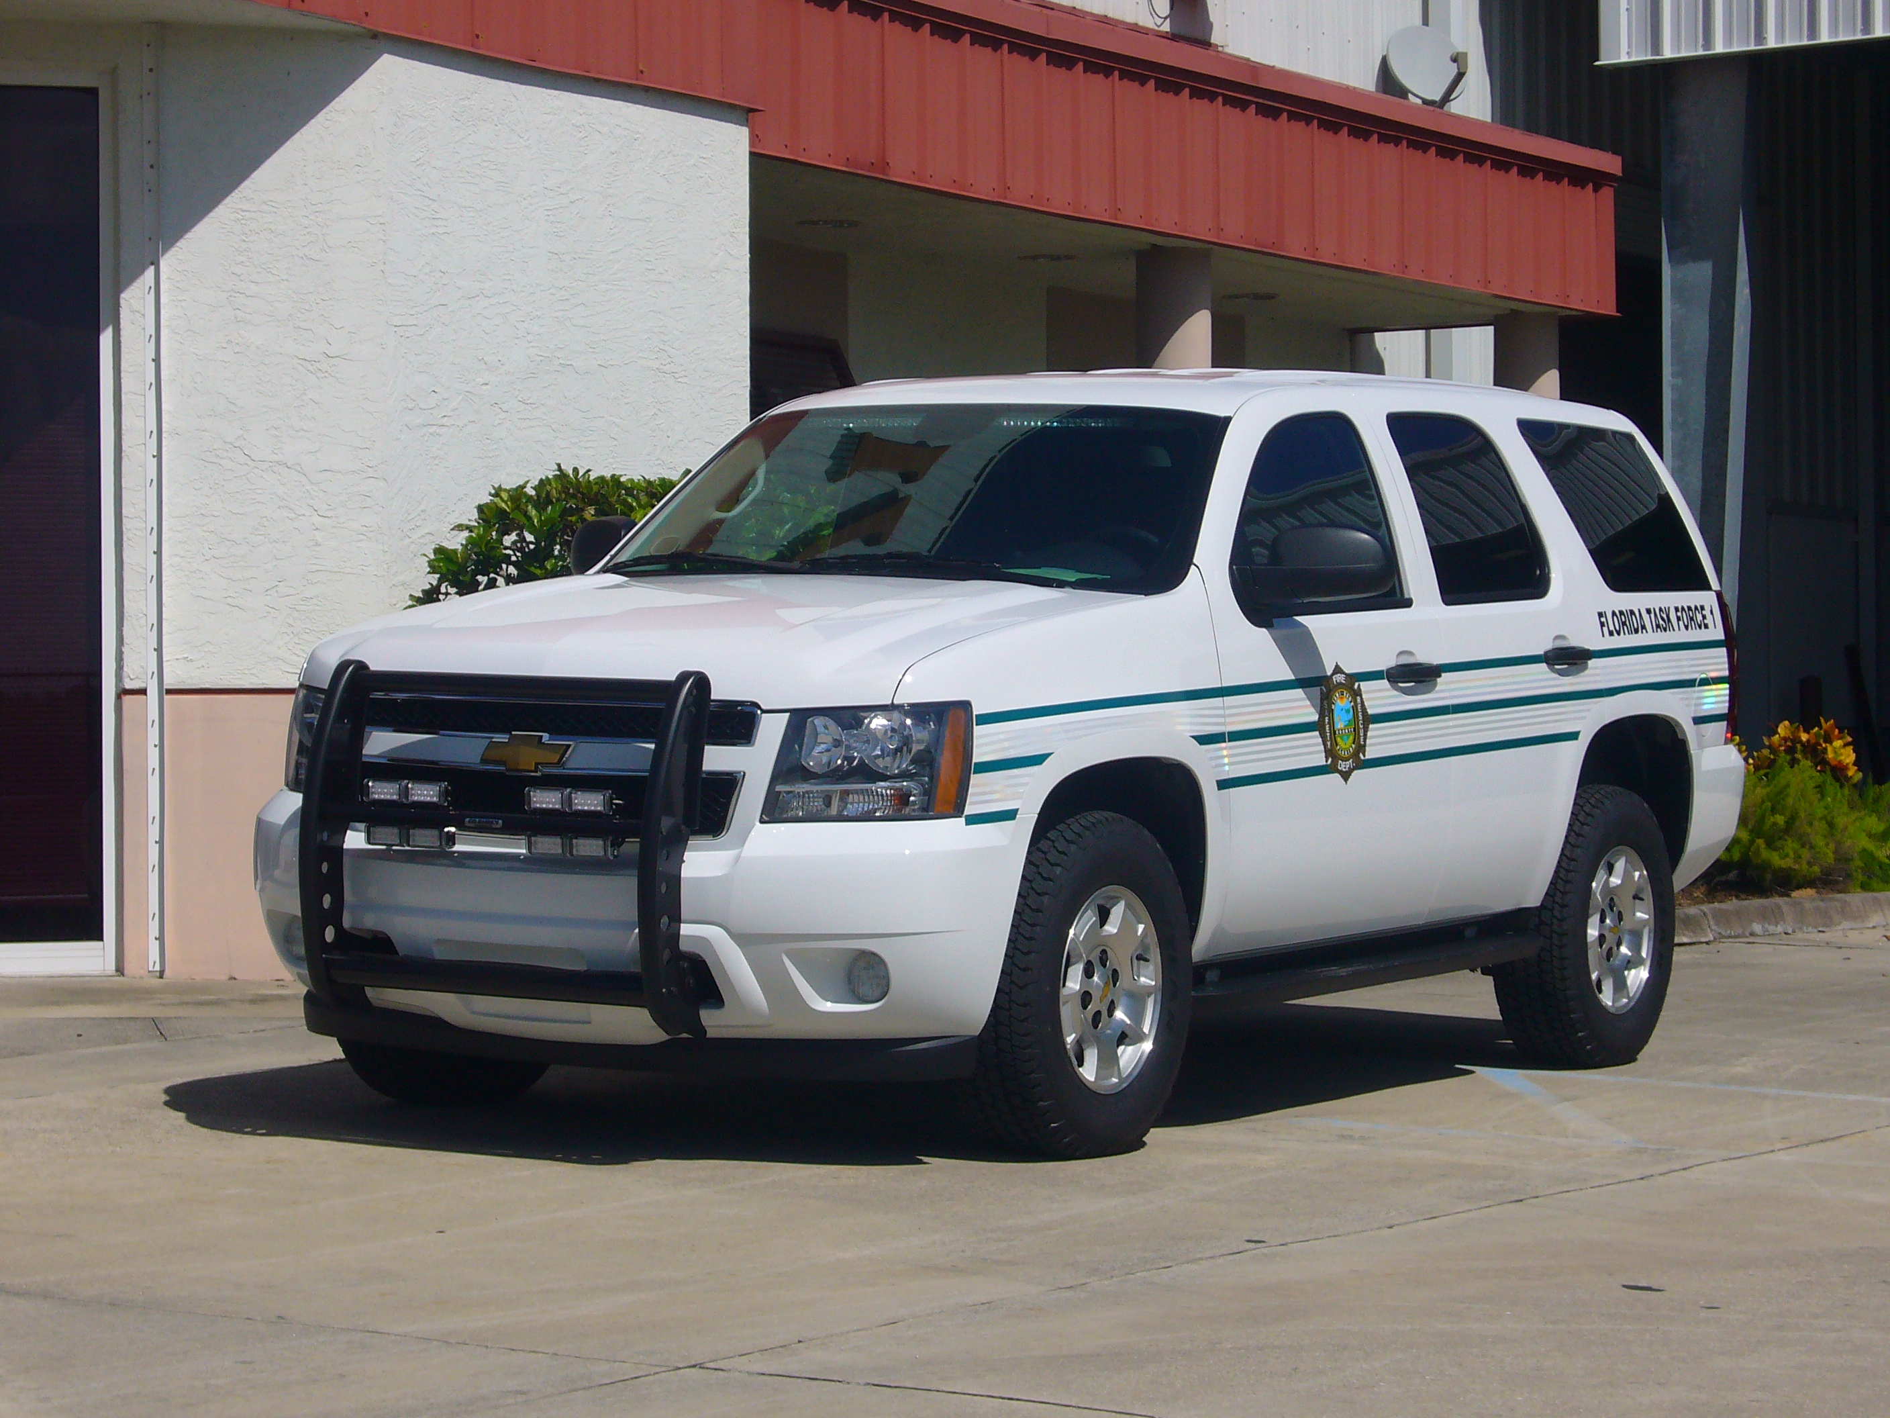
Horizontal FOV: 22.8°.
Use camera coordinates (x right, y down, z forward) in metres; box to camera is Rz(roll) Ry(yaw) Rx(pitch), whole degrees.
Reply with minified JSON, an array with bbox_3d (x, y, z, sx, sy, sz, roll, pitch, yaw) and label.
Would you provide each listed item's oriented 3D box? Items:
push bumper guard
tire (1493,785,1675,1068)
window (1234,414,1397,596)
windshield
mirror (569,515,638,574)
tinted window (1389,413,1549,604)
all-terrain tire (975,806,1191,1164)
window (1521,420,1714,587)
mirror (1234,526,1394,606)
[{"bbox_3d":[-0.954,0.301,10.244,0.960,0.800,0.320,2,1,31],"label":"push bumper guard"},{"bbox_3d":[1.796,0.609,13.166,0.275,0.790,0.790,2,1,31],"label":"tire"},{"bbox_3d":[0.868,-0.521,11.653,0.070,0.490,0.861,-19,-10,30],"label":"window"},{"bbox_3d":[-0.044,-0.520,11.700,1.640,0.130,0.760,2,40,31],"label":"windshield"},{"bbox_3d":[-0.867,-0.409,12.338,0.340,0.200,0.200,2,1,31],"label":"mirror"},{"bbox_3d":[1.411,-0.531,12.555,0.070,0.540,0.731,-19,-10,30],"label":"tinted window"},{"bbox_3d":[0.285,0.624,10.637,0.275,0.790,0.790,2,1,31],"label":"all-terrain tire"},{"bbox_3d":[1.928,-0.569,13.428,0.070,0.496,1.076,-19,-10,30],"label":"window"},{"bbox_3d":[0.900,-0.343,11.270,0.340,0.200,0.200,2,1,31],"label":"mirror"}]

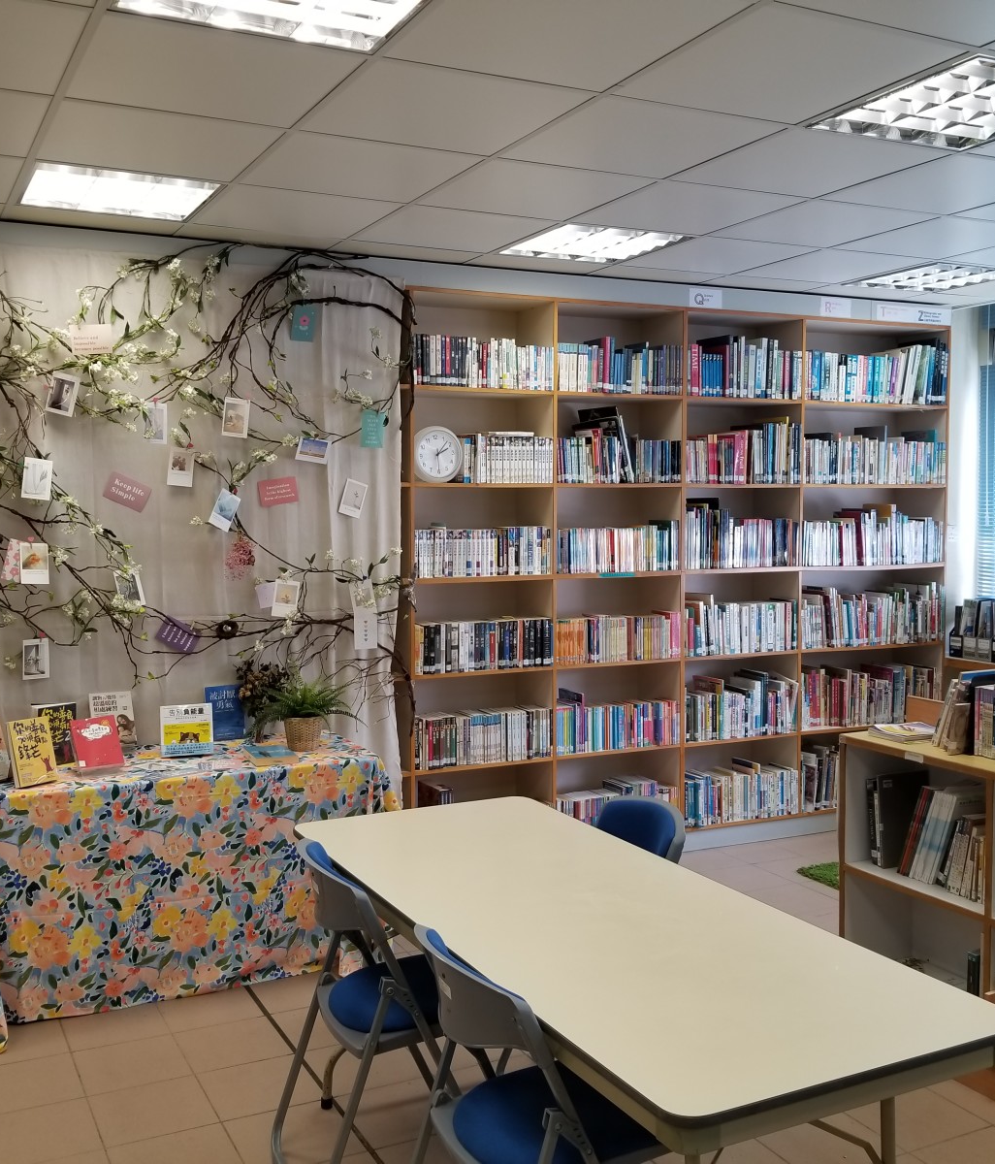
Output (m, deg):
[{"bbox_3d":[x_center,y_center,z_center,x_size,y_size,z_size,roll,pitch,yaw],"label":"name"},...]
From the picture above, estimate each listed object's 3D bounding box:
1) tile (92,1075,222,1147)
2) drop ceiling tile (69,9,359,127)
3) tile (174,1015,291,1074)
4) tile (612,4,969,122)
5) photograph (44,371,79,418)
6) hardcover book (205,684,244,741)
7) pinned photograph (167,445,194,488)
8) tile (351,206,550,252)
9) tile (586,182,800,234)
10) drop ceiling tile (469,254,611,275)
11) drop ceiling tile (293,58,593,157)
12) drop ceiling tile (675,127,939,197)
[{"bbox_3d":[-0.986,1.511,3.330,0.303,0.010,0.303,-2,5,-26],"label":"tile"},{"bbox_3d":[-0.676,-1.185,2.719,0.595,0.016,0.595,-3,5,-26],"label":"drop ceiling tile"},{"bbox_3d":[-0.821,1.438,3.636,0.303,0.010,0.303,-3,5,-26],"label":"tile"},{"bbox_3d":[0.674,-1.201,2.749,0.600,0.016,0.600,-3,5,-27],"label":"tile"},{"bbox_3d":[-1.589,-0.685,4.266,0.093,0.148,0.005,13,-2,-26],"label":"photograph"},{"bbox_3d":[-1.056,0.513,4.530,0.148,0.210,0.020,-3,-5,-30],"label":"hardcover book"},{"bbox_3d":[-1.191,-0.430,4.385,0.094,0.146,0.005,2,3,-25],"label":"pinned photograph"},{"bbox_3d":[-0.155,-1.315,4.330,0.590,0.018,0.590,-2,4,-24],"label":"tile"},{"bbox_3d":[0.657,-1.298,4.054,0.595,0.016,0.595,-3,5,-26],"label":"tile"},{"bbox_3d":[0.188,-1.381,5.051,0.600,0.015,0.250,-2,5,-26],"label":"drop ceiling tile"},{"bbox_3d":[-0.143,-1.217,3.006,0.602,0.015,0.605,-2,5,-26],"label":"drop ceiling tile"},{"bbox_3d":[0.934,-1.262,3.543,0.600,0.016,0.600,-3,5,-27],"label":"drop ceiling tile"}]

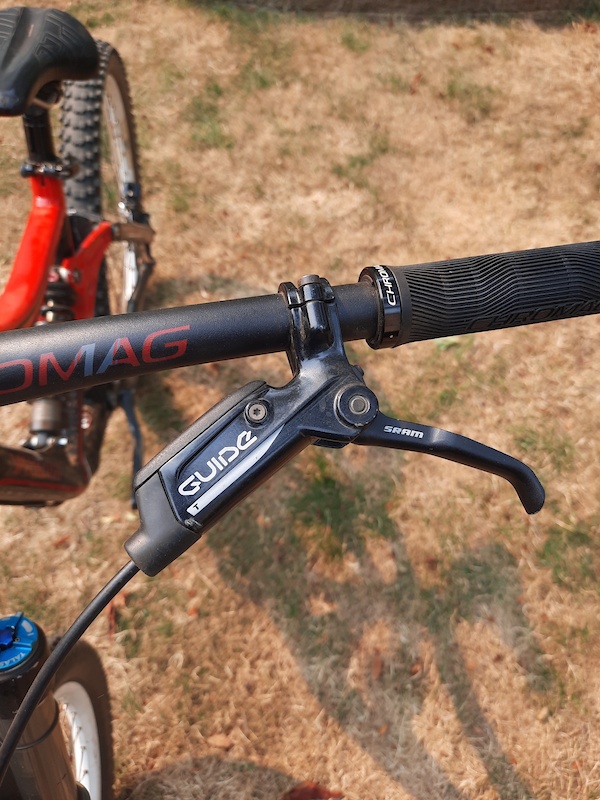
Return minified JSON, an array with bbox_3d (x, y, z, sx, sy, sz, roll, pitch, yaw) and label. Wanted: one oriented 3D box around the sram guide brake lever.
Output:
[{"bbox_3d":[0.012,0.004,0.217,0.160,0.036,0.105,-9,81,-13],"label":"sram guide brake lever"}]

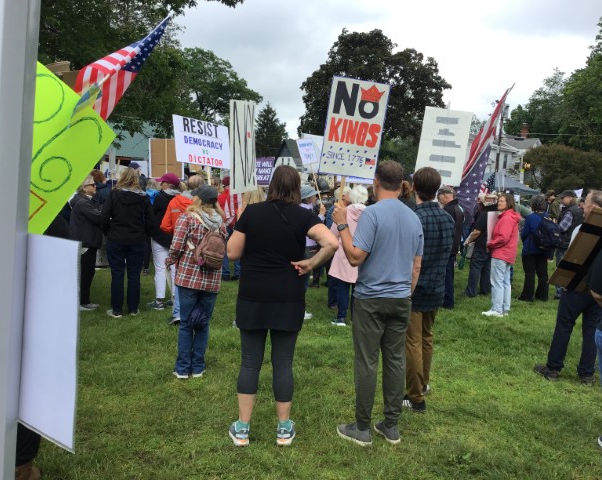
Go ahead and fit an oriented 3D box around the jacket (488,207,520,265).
[{"bbox_3d":[2.763,-0.048,7.800,0.440,0.720,0.480,4,5,12],"label":"jacket"}]

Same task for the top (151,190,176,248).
[{"bbox_3d":[-1.671,-0.258,7.200,0.400,0.710,0.470,7,6,41],"label":"top"}]

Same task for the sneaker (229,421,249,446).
[{"bbox_3d":[-0.399,1.197,3.644,0.105,0.115,0.280,2,5,-16],"label":"sneaker"}]

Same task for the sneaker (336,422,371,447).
[{"bbox_3d":[0.340,1.213,3.664,0.110,0.110,0.290,-2,6,-43],"label":"sneaker"}]

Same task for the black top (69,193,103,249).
[{"bbox_3d":[-2.601,-0.230,6.950,0.420,0.680,0.470,1,5,-23],"label":"black top"}]

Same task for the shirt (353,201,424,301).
[{"bbox_3d":[0.545,0.056,3.570,0.460,0.610,0.320,1,5,-20],"label":"shirt"}]

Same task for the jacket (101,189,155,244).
[{"bbox_3d":[-2.025,-0.273,6.650,0.600,0.650,0.360,1,5,-19],"label":"jacket"}]

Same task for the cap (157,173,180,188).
[{"bbox_3d":[-1.649,-0.742,7.150,0.270,0.150,0.180,5,5,17],"label":"cap"}]

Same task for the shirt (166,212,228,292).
[{"bbox_3d":[-0.876,0.102,4.850,0.480,0.640,0.340,0,5,-28],"label":"shirt"}]

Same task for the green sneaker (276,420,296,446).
[{"bbox_3d":[-0.088,1.194,3.648,0.105,0.120,0.270,4,5,7],"label":"green sneaker"}]

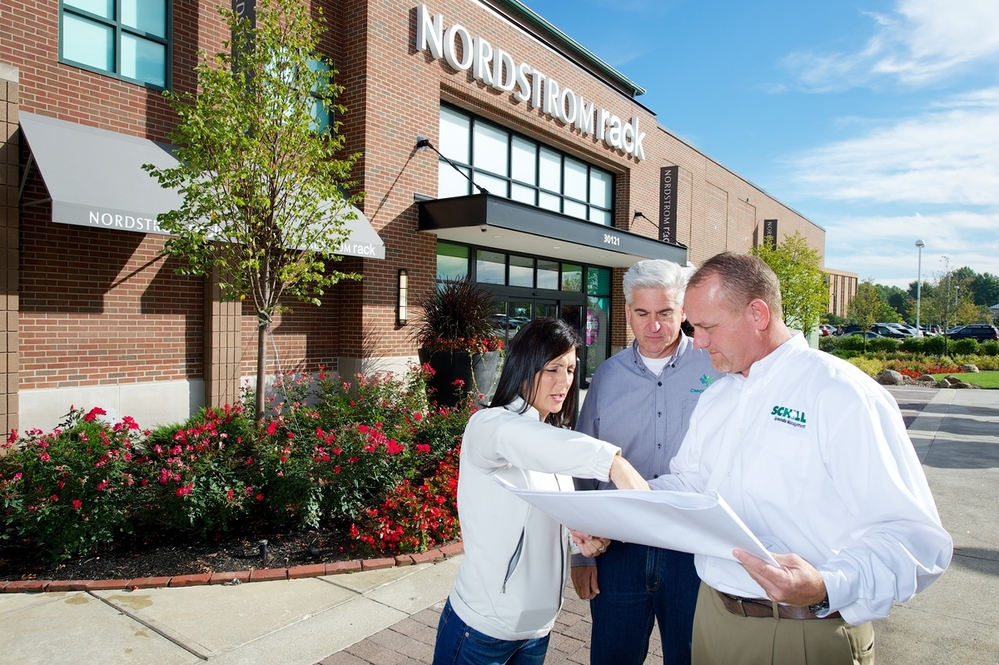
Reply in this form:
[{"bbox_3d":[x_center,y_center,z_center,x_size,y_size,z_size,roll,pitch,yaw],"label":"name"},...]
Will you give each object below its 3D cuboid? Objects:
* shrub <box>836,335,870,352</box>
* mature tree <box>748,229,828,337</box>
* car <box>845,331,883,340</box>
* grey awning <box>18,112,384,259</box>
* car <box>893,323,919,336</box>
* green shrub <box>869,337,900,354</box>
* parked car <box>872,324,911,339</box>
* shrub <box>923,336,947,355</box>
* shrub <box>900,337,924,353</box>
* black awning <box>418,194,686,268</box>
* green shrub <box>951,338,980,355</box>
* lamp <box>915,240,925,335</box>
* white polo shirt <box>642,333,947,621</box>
[{"bbox_3d":[20.182,0.685,38.000,1.770,1.140,1.600,1,1,6],"label":"shrub"},{"bbox_3d":[10.879,-1.263,25.052,2.700,5.100,2.700,2,1,36],"label":"mature tree"},{"bbox_3d":[28.846,0.666,51.515,4.650,1.440,1.800,2,2,40],"label":"car"},{"bbox_3d":[-3.295,-1.657,8.275,0.860,1.180,4.330,2,2,36],"label":"grey awning"},{"bbox_3d":[35.951,0.038,60.017,4.750,1.700,1.850,2,2,40],"label":"car"},{"bbox_3d":[21.691,0.761,37.500,1.800,1.070,1.700,1,1,6],"label":"green shrub"},{"bbox_3d":[31.341,0.174,55.018,4.850,1.770,1.880,2,2,40],"label":"parked car"},{"bbox_3d":[22.863,0.734,35.011,1.150,1.100,1.150,2,1,36],"label":"shrub"},{"bbox_3d":[21.990,0.775,35.511,1.150,1.050,1.150,2,1,36],"label":"shrub"},{"bbox_3d":[1.716,-1.928,13.969,1.480,0.480,8.550,2,2,36],"label":"black awning"},{"bbox_3d":[25.904,0.834,37.000,1.670,1.000,1.600,1,1,6],"label":"green shrub"},{"bbox_3d":[32.823,-3.063,52.084,0.680,8.300,0.680,2,2,40],"label":"lamp"},{"bbox_3d":[0.570,0.255,1.340,0.400,0.540,0.580,0,2,-33],"label":"white polo shirt"}]

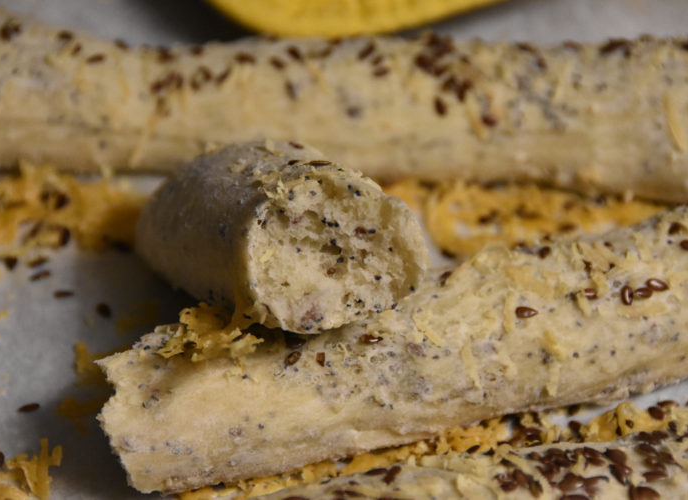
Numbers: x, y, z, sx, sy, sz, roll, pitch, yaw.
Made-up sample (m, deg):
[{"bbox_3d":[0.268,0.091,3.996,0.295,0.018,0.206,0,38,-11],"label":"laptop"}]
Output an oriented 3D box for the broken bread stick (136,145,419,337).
[{"bbox_3d":[-0.014,-0.003,0.810,0.035,0.033,0.065,-17,12,-22],"label":"broken bread stick"}]

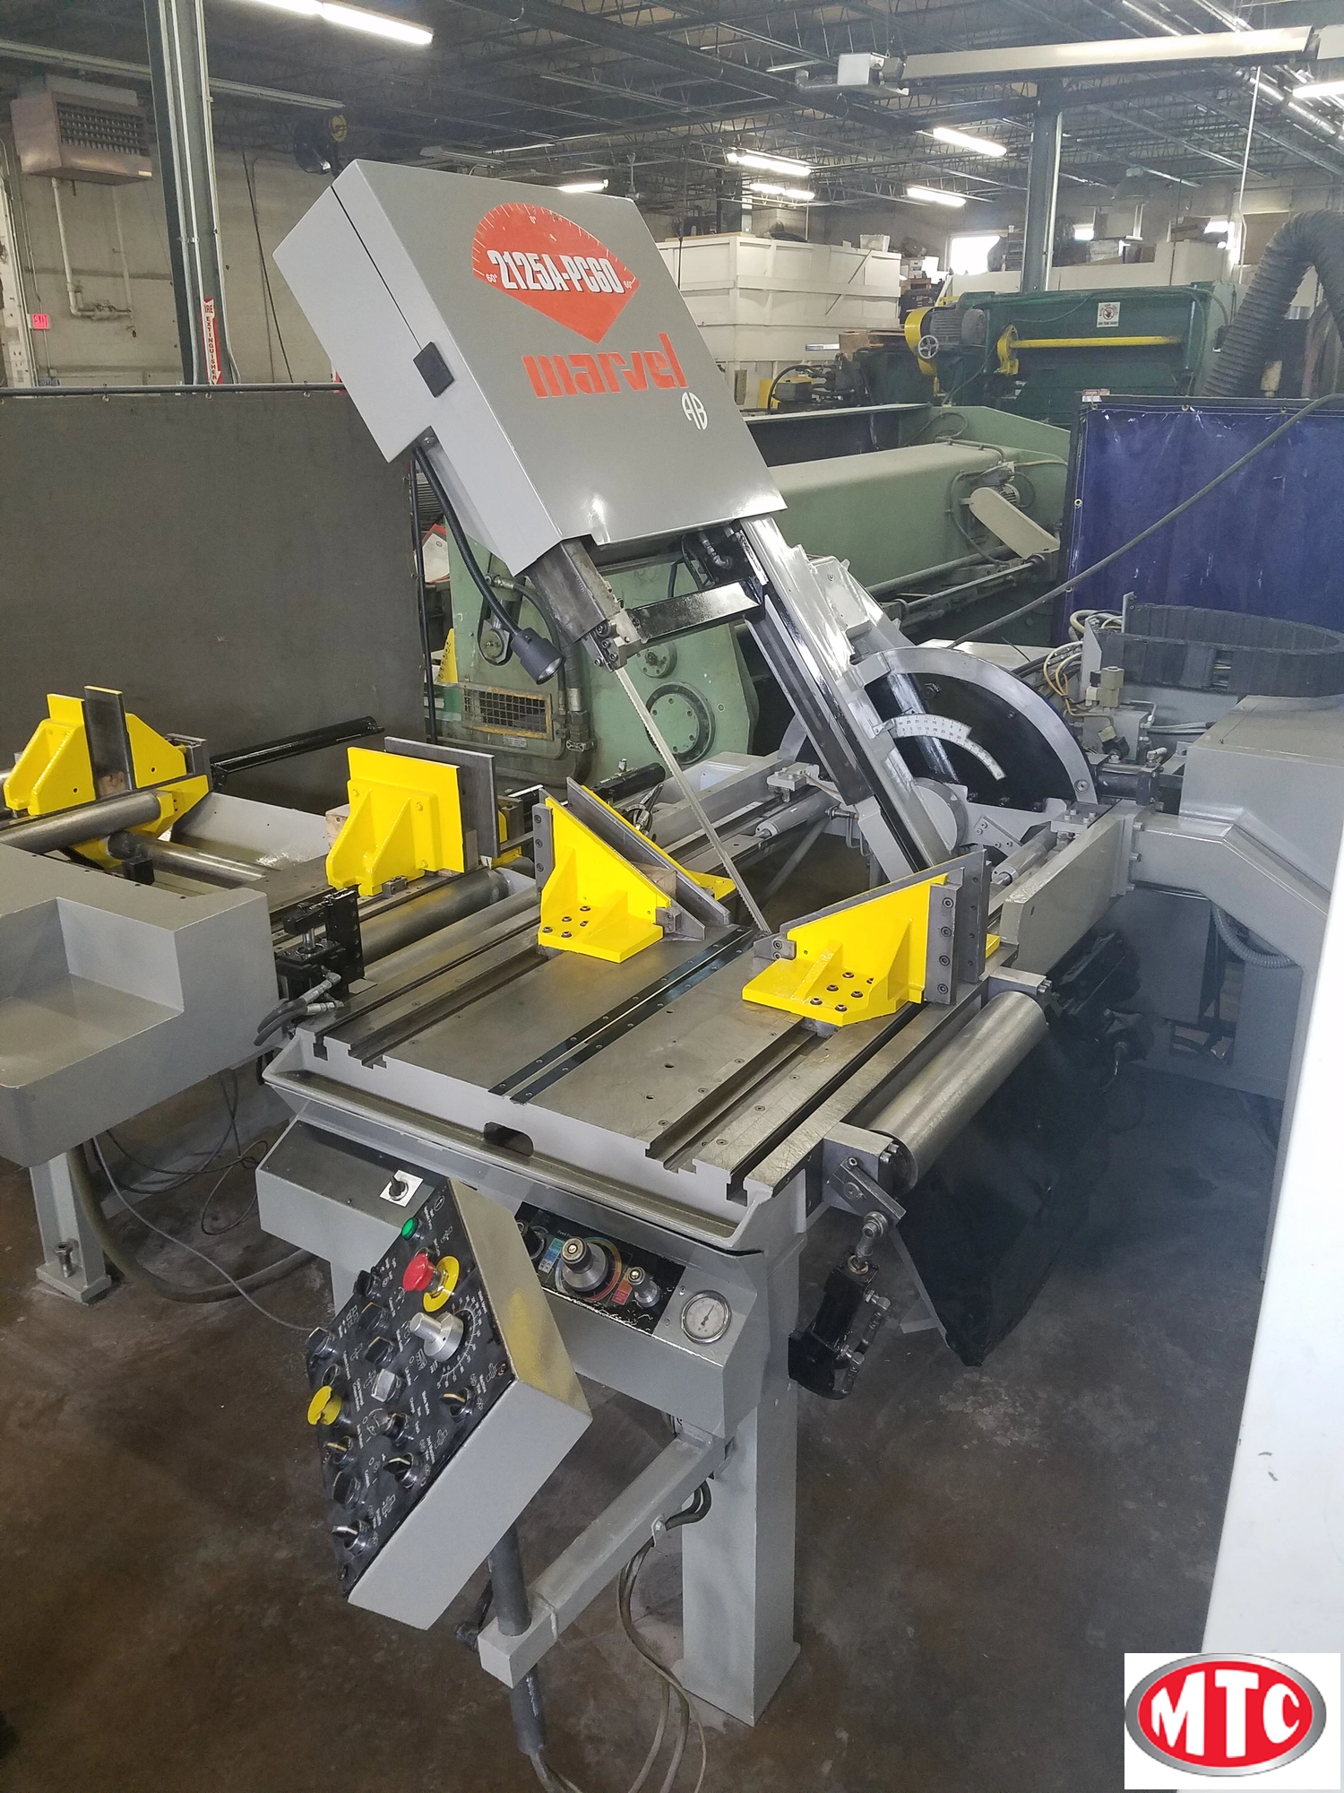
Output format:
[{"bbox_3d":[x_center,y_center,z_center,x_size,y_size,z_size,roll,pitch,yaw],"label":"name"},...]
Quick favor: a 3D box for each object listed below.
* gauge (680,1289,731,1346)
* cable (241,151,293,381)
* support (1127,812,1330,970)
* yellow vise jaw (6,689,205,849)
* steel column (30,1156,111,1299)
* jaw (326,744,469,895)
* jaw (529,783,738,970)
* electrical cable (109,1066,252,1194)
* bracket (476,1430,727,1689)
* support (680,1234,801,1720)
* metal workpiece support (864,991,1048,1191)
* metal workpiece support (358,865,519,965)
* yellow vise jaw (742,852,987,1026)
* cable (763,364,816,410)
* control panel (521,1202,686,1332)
[{"bbox_3d":[0.042,0.478,1.518,0.061,0.027,0.061,12,56,31],"label":"gauge"},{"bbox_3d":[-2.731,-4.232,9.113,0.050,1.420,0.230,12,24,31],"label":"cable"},{"bbox_3d":[1.161,-0.011,2.739,0.425,0.250,0.157,12,24,31],"label":"support"},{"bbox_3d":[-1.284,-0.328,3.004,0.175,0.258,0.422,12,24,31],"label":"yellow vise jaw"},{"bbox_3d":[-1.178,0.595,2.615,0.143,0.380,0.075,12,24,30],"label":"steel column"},{"bbox_3d":[-0.588,-0.143,2.688,0.305,0.246,0.185,12,24,31],"label":"jaw"},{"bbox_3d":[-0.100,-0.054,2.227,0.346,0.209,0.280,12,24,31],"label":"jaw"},{"bbox_3d":[-1.046,0.521,2.879,0.175,0.315,0.306,12,24,31],"label":"electrical cable"},{"bbox_3d":[-0.058,0.699,1.484,0.045,0.046,0.402,13,25,32],"label":"bracket"},{"bbox_3d":[0.089,0.740,1.722,0.113,0.700,0.115,12,24,31],"label":"support"},{"bbox_3d":[0.422,0.278,1.996,0.098,0.098,0.518,12,24,31],"label":"metal workpiece support"},{"bbox_3d":[-0.519,0.069,2.579,0.097,0.098,0.523,12,24,31],"label":"metal workpiece support"},{"bbox_3d":[0.258,0.032,1.988,0.360,0.210,0.271,12,24,31],"label":"yellow vise jaw"},{"bbox_3d":[0.721,-3.105,8.200,0.300,0.280,0.120,1,21,5],"label":"cable"},{"bbox_3d":[-0.113,0.426,1.596,0.243,0.057,0.093,12,56,31],"label":"control panel"}]

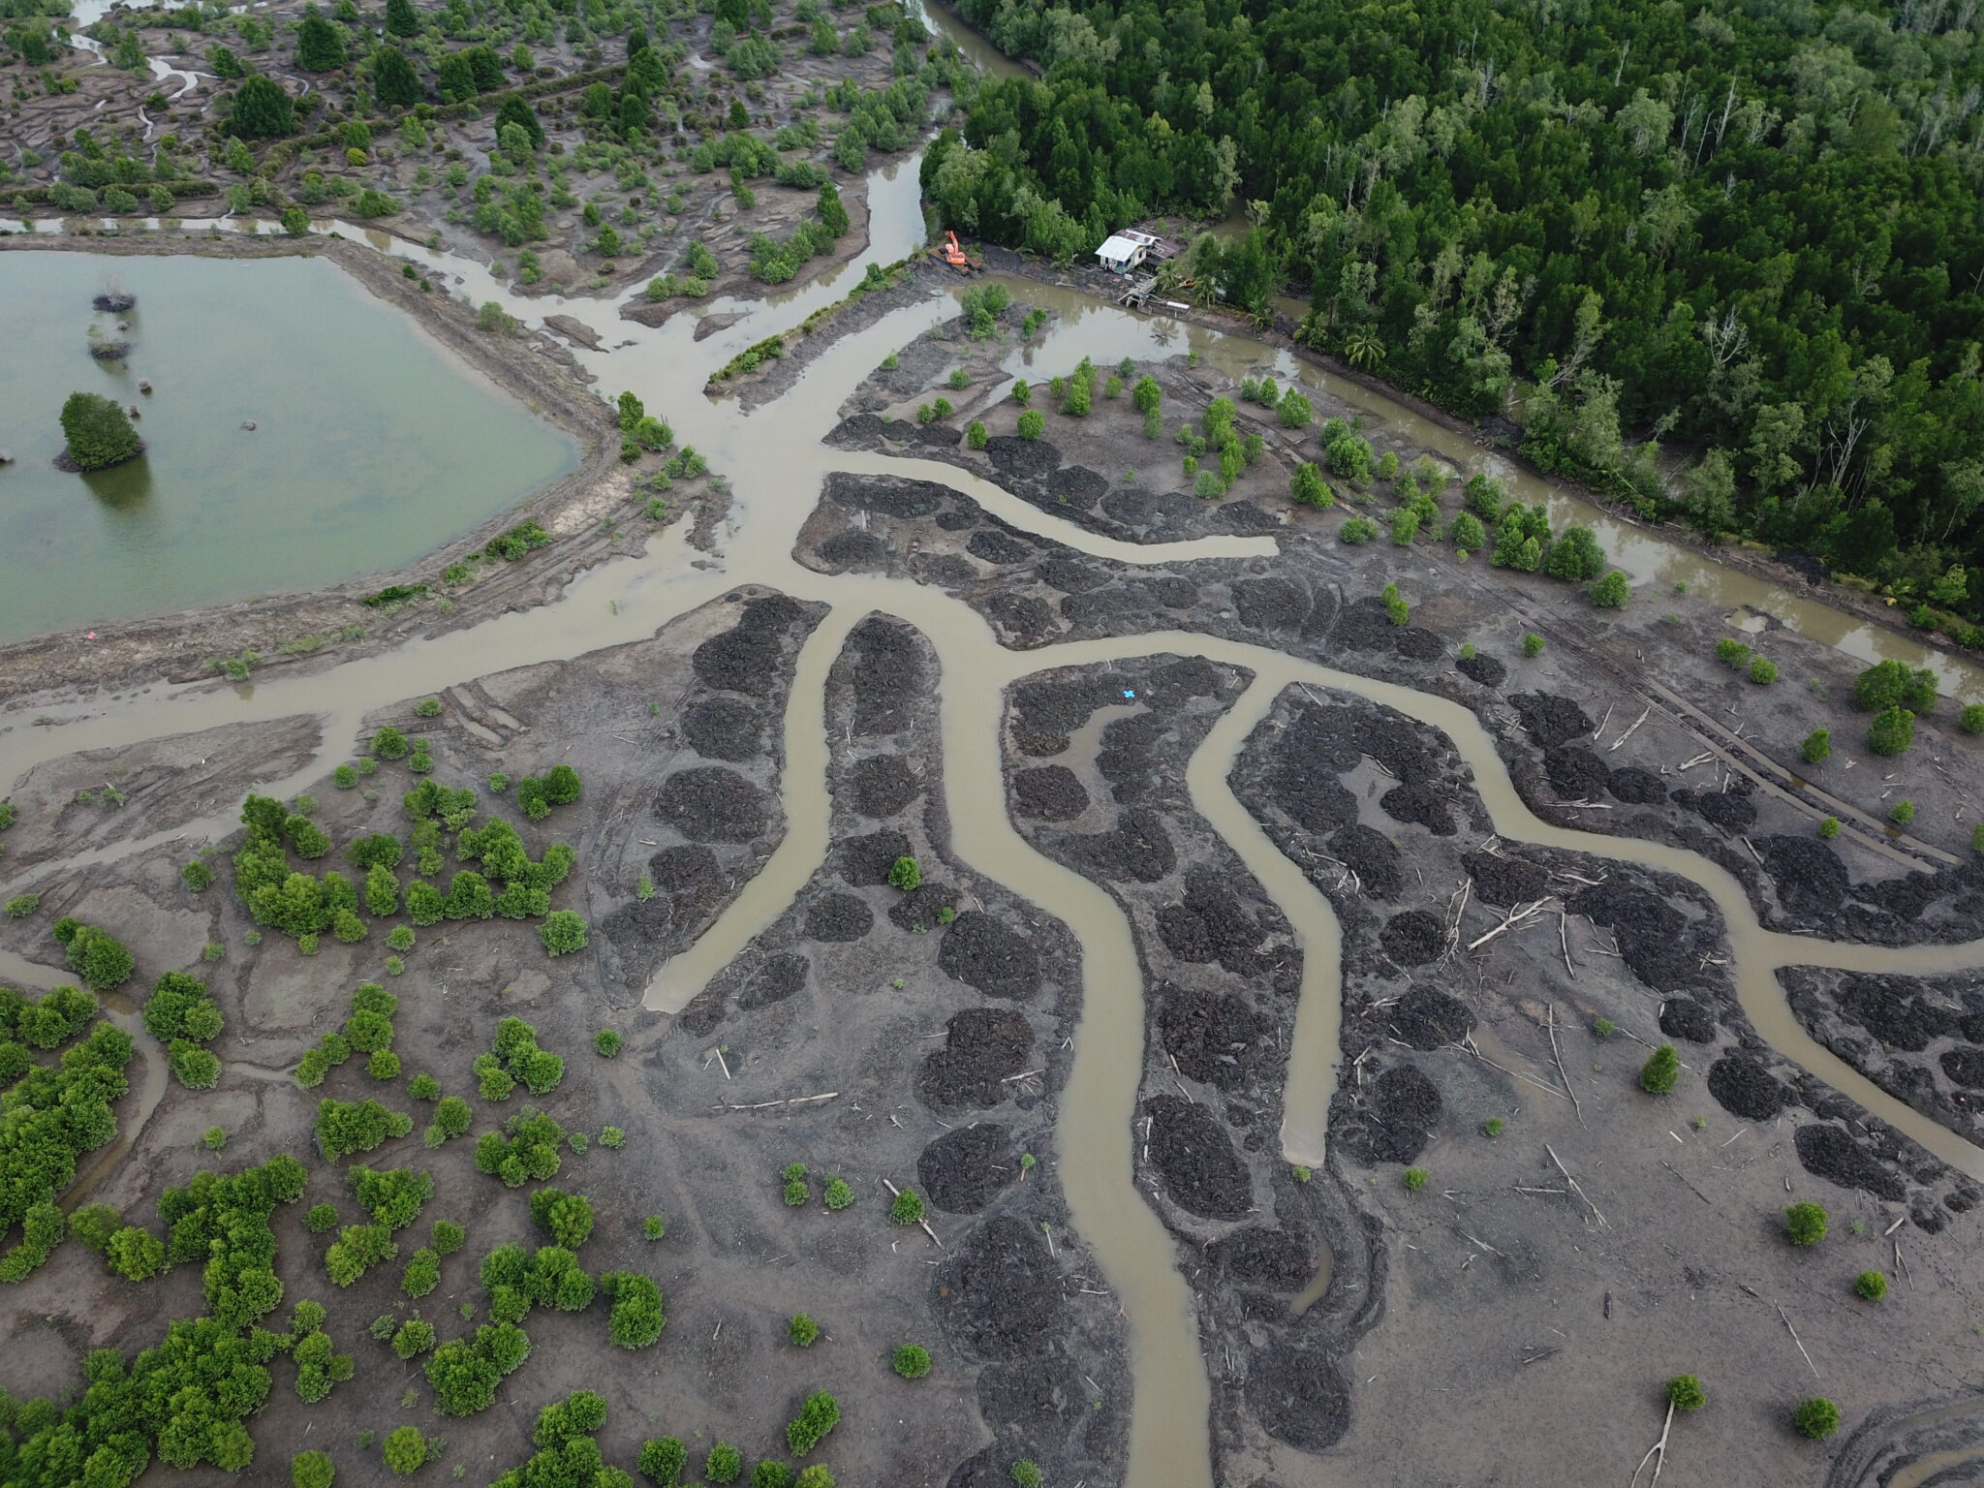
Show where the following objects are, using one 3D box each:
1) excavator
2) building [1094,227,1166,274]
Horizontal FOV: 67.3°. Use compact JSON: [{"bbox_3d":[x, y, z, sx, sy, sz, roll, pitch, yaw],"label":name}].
[{"bbox_3d":[-6.149,-83.165,252.460,5.000,4.300,9.400,-25,48,-25],"label":"excavator"},{"bbox_3d":[23.493,-84.045,254.235,6.100,3.800,9.800,26,49,26],"label":"building"}]

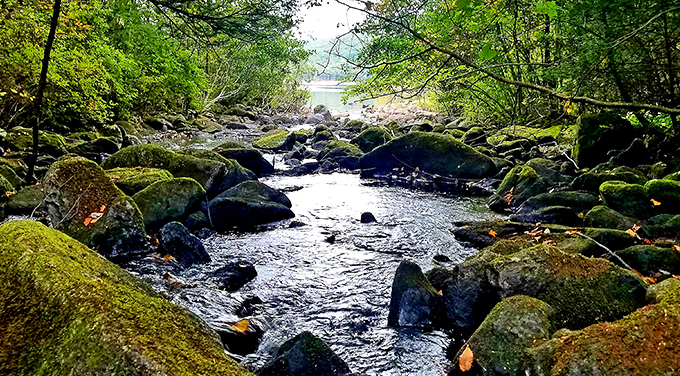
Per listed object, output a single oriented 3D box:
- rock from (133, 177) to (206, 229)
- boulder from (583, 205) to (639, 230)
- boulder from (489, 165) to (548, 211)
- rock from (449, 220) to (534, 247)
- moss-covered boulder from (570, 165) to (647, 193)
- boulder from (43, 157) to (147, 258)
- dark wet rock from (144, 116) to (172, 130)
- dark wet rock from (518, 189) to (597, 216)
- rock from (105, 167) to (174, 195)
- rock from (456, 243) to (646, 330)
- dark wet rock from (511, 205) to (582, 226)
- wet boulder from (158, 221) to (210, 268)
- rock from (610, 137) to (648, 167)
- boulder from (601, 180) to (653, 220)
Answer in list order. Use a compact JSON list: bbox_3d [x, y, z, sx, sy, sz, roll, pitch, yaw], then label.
[{"bbox_3d":[-1.575,0.135,4.733,0.656,0.445,0.492,0,12,0],"label":"rock"},{"bbox_3d":[2.409,0.265,4.543,0.444,0.190,0.333,0,12,0],"label":"boulder"},{"bbox_3d":[1.786,0.001,5.112,0.569,0.429,0.512,4,13,19],"label":"boulder"},{"bbox_3d":[1.271,0.379,4.261,0.670,0.163,0.503,0,12,0],"label":"rock"},{"bbox_3d":[2.651,-0.073,5.045,0.678,0.266,0.441,6,14,28],"label":"moss-covered boulder"},{"bbox_3d":[-1.840,0.163,3.868,0.697,0.770,0.592,-6,13,-26],"label":"boulder"},{"bbox_3d":[-3.934,-1.400,11.080,0.631,0.336,0.505,0,12,0],"label":"dark wet rock"},{"bbox_3d":[2.058,0.152,4.837,0.728,0.232,0.401,5,13,23],"label":"dark wet rock"},{"bbox_3d":[-2.038,0.010,5.172,0.699,0.409,0.594,0,12,0],"label":"rock"},{"bbox_3d":[1.178,0.552,2.929,1.006,0.350,0.654,5,13,23],"label":"rock"},{"bbox_3d":[1.947,0.253,4.831,0.673,0.134,0.370,0,12,0],"label":"dark wet rock"},{"bbox_3d":[-1.133,0.410,3.762,0.355,0.308,0.284,-4,13,-20],"label":"wet boulder"},{"bbox_3d":[3.248,-0.378,5.747,0.395,0.372,0.316,7,14,29],"label":"rock"},{"bbox_3d":[2.454,0.105,4.367,0.396,0.339,0.317,7,14,29],"label":"boulder"}]

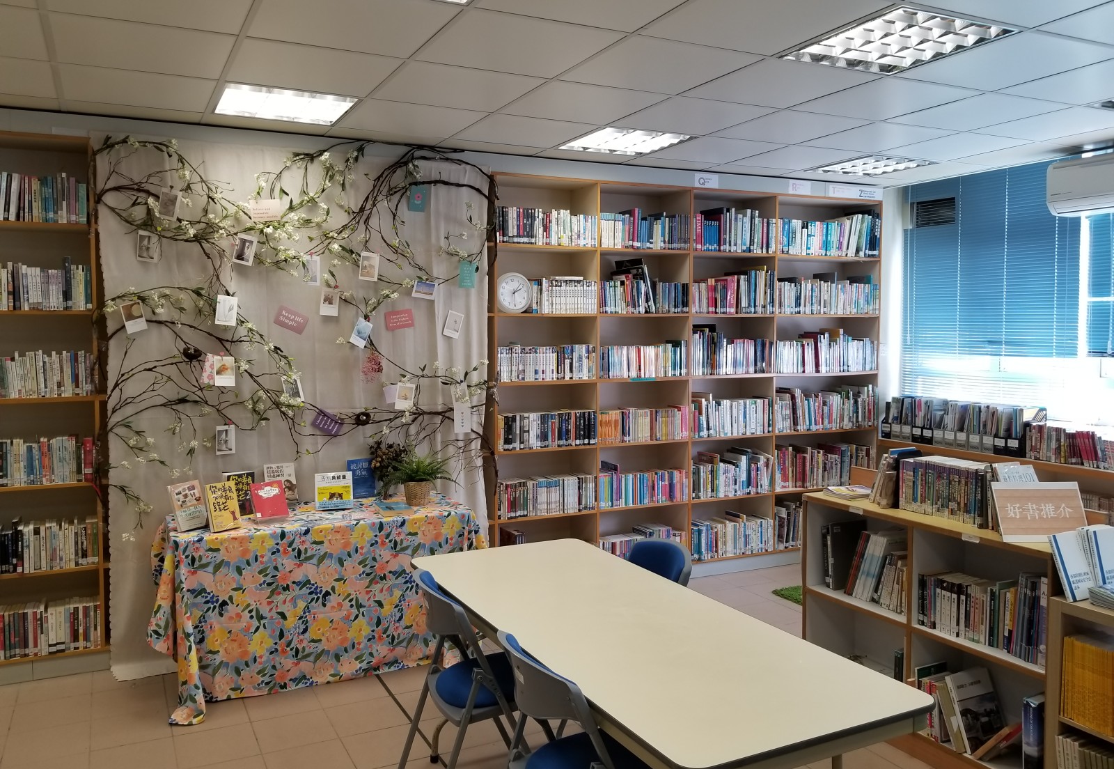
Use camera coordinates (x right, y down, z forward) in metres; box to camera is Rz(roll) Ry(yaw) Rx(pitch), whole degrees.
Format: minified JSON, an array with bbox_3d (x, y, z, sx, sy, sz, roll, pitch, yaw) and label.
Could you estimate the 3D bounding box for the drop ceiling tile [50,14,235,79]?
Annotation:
[{"bbox_3d":[-1.496,-1.209,3.031,0.600,0.016,0.600,-3,5,-27],"label":"drop ceiling tile"}]

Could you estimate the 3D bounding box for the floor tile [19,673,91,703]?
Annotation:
[{"bbox_3d":[-2.328,1.424,3.932,0.303,0.010,0.303,-3,5,-26],"label":"floor tile"}]

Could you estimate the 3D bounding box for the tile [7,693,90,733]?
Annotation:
[{"bbox_3d":[-2.187,1.426,3.628,0.300,0.010,0.300,-3,5,-27],"label":"tile"}]

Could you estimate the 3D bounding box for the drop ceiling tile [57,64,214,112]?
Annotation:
[{"bbox_3d":[-1.786,-1.262,3.568,0.600,0.015,0.605,-2,5,-26],"label":"drop ceiling tile"}]

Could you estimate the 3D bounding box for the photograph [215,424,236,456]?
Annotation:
[{"bbox_3d":[-1.698,0.286,4.291,0.089,0.150,0.005,-2,5,-26],"label":"photograph"}]

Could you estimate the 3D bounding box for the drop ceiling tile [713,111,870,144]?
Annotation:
[{"bbox_3d":[1.201,-1.318,4.303,0.590,0.018,0.590,-2,4,-24],"label":"drop ceiling tile"}]

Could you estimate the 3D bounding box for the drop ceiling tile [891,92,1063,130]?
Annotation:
[{"bbox_3d":[2.008,-1.303,4.021,0.595,0.016,0.595,-3,5,-26],"label":"drop ceiling tile"}]

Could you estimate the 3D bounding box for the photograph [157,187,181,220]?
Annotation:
[{"bbox_3d":[-1.885,-0.874,4.075,0.085,0.138,0.004,10,0,-27],"label":"photograph"}]

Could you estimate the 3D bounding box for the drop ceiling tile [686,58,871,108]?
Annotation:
[{"bbox_3d":[0.934,-1.262,3.543,0.600,0.016,0.600,-3,5,-27],"label":"drop ceiling tile"}]

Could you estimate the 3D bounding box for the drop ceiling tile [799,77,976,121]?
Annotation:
[{"bbox_3d":[1.478,-1.278,3.761,0.590,0.018,0.590,-2,4,-24],"label":"drop ceiling tile"}]

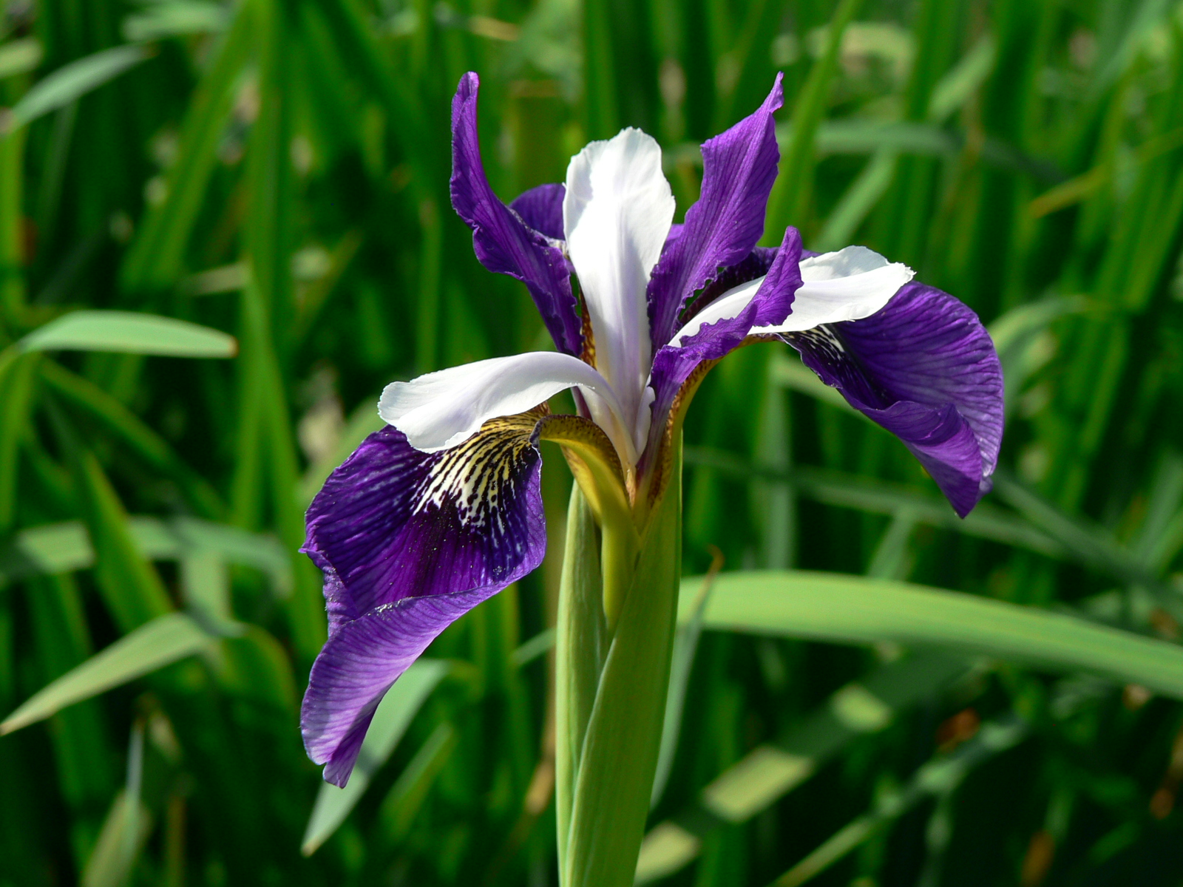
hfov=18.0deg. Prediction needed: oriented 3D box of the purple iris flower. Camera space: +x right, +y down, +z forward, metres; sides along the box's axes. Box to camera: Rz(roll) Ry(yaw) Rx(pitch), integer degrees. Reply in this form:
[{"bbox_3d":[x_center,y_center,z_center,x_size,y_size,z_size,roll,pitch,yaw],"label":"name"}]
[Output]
[{"bbox_3d":[0.009,-0.004,0.530,0.100,0.096,0.086,2,13,0],"label":"purple iris flower"}]

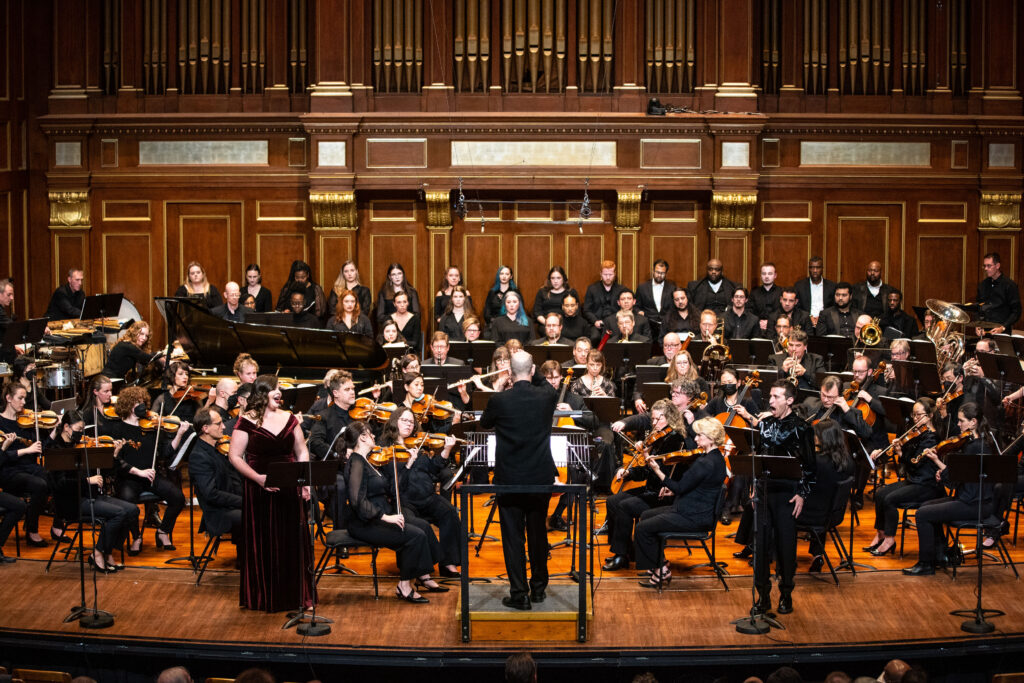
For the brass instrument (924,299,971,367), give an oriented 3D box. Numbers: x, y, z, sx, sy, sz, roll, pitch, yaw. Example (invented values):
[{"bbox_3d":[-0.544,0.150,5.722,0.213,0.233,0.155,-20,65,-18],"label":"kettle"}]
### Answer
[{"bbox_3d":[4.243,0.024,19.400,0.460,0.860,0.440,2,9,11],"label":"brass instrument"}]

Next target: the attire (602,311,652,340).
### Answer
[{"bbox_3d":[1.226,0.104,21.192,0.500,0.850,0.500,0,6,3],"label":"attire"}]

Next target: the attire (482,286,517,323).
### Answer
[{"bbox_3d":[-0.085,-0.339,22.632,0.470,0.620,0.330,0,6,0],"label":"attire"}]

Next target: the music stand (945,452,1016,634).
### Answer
[{"bbox_3d":[3.442,1.395,14.580,0.510,1.200,0.500,1,6,9],"label":"music stand"}]

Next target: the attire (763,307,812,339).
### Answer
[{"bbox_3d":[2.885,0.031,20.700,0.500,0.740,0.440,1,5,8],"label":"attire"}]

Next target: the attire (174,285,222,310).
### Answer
[{"bbox_3d":[-3.338,-0.278,21.200,0.500,0.650,0.310,0,6,-6],"label":"attire"}]

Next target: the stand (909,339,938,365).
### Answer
[{"bbox_3d":[4.174,0.514,20.776,0.510,1.100,0.420,2,6,20],"label":"stand"}]

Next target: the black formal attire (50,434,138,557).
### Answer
[{"bbox_3d":[-3.438,1.277,16.400,0.660,0.980,0.500,2,6,16],"label":"black formal attire"}]

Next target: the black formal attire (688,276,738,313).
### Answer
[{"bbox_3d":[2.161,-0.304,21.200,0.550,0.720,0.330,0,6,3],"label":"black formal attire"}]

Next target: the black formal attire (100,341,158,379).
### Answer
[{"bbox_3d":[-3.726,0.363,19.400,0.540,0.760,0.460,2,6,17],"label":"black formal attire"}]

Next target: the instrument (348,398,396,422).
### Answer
[{"bbox_3d":[-1.024,0.579,16.000,0.620,0.110,0.220,7,49,12],"label":"instrument"}]

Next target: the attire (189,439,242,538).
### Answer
[{"bbox_3d":[-2.196,1.269,15.700,0.680,1.000,0.500,2,6,21],"label":"attire"}]

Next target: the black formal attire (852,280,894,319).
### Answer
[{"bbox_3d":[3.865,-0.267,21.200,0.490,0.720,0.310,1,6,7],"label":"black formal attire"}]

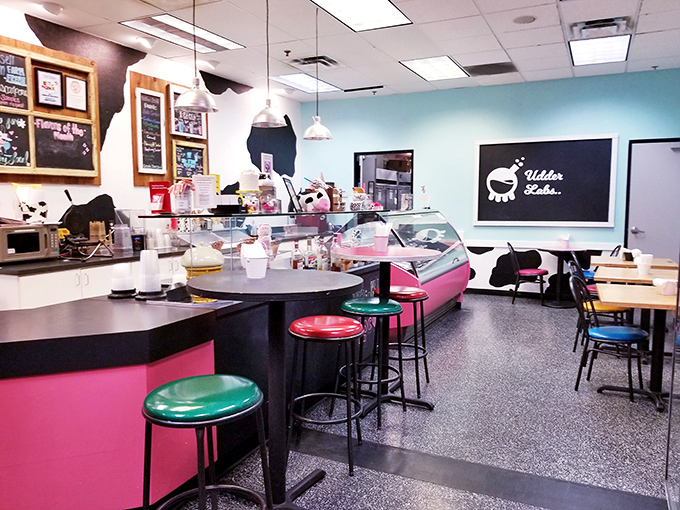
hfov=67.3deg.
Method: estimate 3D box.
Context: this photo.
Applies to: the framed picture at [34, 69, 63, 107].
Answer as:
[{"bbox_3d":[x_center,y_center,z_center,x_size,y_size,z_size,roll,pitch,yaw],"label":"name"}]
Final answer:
[{"bbox_3d":[-2.632,-1.503,4.634,0.025,0.330,0.265,3,7,26],"label":"framed picture"}]

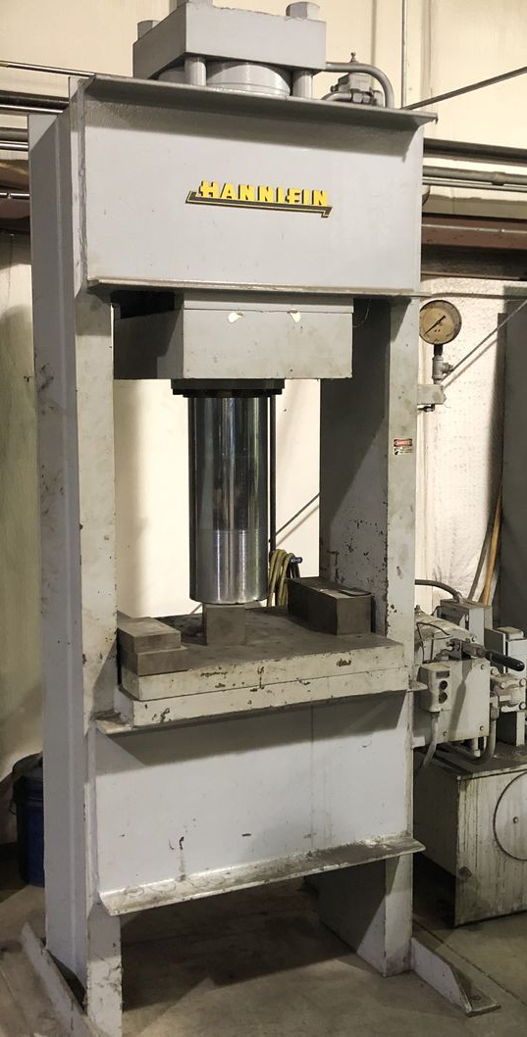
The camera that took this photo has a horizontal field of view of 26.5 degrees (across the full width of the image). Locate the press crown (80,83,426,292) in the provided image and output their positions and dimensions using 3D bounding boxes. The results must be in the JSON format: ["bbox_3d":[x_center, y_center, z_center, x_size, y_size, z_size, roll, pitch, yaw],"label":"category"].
[{"bbox_3d":[-0.059,-0.776,2.814,0.882,0.441,0.460,-3,7,-25],"label":"press crown"}]

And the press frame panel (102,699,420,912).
[{"bbox_3d":[0.020,0.678,2.815,0.887,0.452,0.112,-3,7,-25],"label":"press frame panel"}]

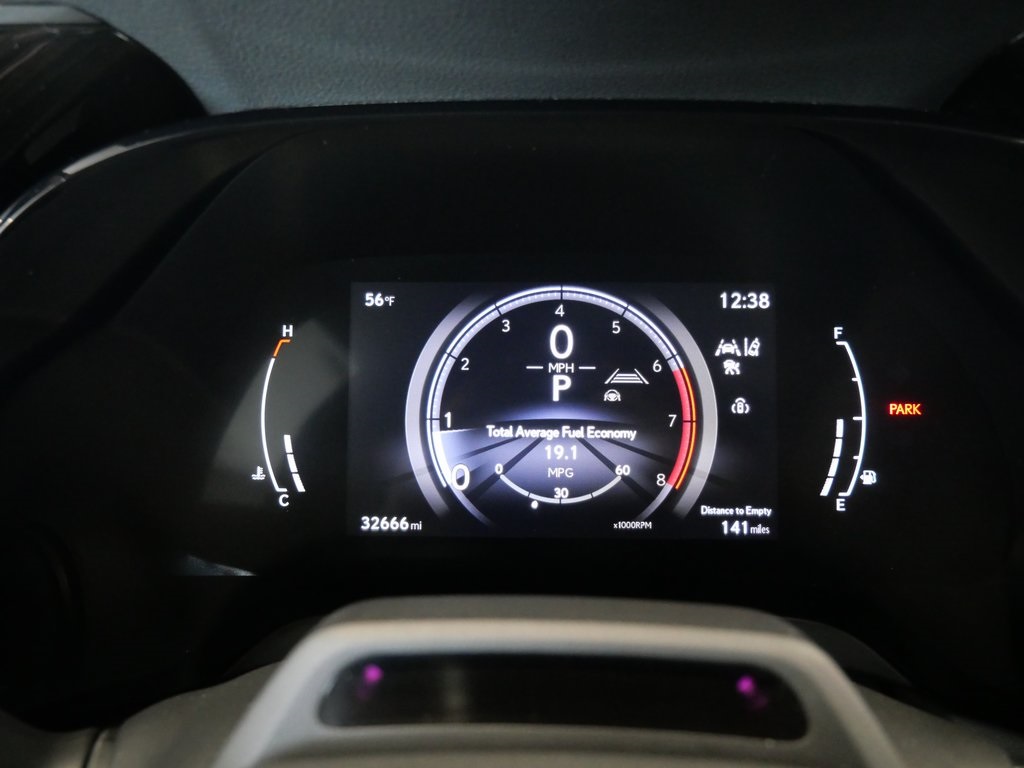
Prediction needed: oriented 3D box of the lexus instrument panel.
[{"bbox_3d":[0.019,0.010,0.270,0.159,0.095,0.013,0,-3,1],"label":"lexus instrument panel"}]

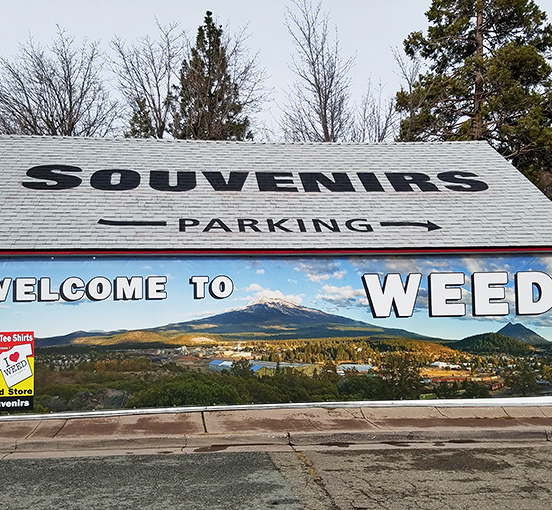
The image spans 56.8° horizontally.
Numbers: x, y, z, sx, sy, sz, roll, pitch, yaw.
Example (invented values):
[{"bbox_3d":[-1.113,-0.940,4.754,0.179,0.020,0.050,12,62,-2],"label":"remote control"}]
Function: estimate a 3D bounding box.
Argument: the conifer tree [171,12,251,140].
[{"bbox_3d":[-2.782,-4.054,21.700,4.200,12.800,4.200,-1,-3,0],"label":"conifer tree"}]

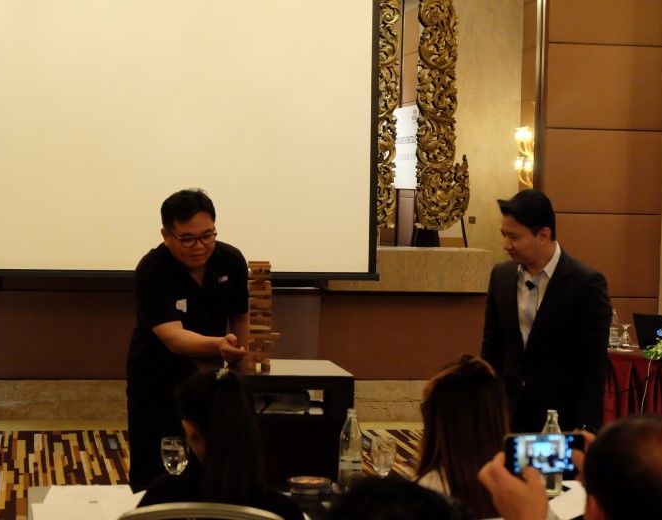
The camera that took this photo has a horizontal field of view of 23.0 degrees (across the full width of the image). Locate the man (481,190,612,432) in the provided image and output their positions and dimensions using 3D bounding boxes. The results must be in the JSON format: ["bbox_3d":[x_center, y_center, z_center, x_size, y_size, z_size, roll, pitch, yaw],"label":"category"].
[{"bbox_3d":[0.766,0.595,5.750,0.510,1.680,0.300,3,3,36],"label":"man"}]

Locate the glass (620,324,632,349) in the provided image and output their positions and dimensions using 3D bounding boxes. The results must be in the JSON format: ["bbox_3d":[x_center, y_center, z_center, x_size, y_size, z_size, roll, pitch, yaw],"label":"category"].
[{"bbox_3d":[1.831,0.468,10.061,0.073,0.146,0.073,1,2,-11],"label":"glass"}]

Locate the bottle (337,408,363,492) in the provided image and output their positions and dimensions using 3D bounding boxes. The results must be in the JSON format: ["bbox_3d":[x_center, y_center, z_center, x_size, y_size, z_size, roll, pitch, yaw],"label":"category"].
[{"bbox_3d":[0.062,0.575,4.908,0.070,0.254,0.070,1,2,-11],"label":"bottle"}]

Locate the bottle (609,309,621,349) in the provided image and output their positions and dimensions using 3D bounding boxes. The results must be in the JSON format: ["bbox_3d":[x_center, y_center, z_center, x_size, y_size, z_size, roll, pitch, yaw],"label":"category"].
[{"bbox_3d":[1.762,0.415,10.042,0.070,0.250,0.070,1,2,-11],"label":"bottle"}]

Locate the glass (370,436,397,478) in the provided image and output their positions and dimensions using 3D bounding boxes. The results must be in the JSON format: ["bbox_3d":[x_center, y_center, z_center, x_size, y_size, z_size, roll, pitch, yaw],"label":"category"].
[{"bbox_3d":[0.163,0.621,4.977,0.079,0.160,0.079,1,2,-11],"label":"glass"}]

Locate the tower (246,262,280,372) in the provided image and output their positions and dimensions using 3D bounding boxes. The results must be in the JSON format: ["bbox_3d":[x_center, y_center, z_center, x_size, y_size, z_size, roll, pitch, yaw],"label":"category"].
[{"bbox_3d":[-0.228,0.199,5.633,0.105,0.383,0.085,1,2,-11],"label":"tower"}]

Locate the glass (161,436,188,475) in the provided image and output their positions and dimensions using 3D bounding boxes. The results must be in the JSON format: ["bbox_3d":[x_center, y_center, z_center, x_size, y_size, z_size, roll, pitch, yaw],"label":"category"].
[{"bbox_3d":[-0.470,0.610,4.897,0.081,0.160,0.081,1,2,-11],"label":"glass"}]

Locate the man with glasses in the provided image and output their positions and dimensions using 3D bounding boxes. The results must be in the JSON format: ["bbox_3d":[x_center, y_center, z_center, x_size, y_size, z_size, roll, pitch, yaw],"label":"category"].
[{"bbox_3d":[-0.483,0.585,5.550,0.480,1.660,0.470,0,3,-29],"label":"man with glasses"}]

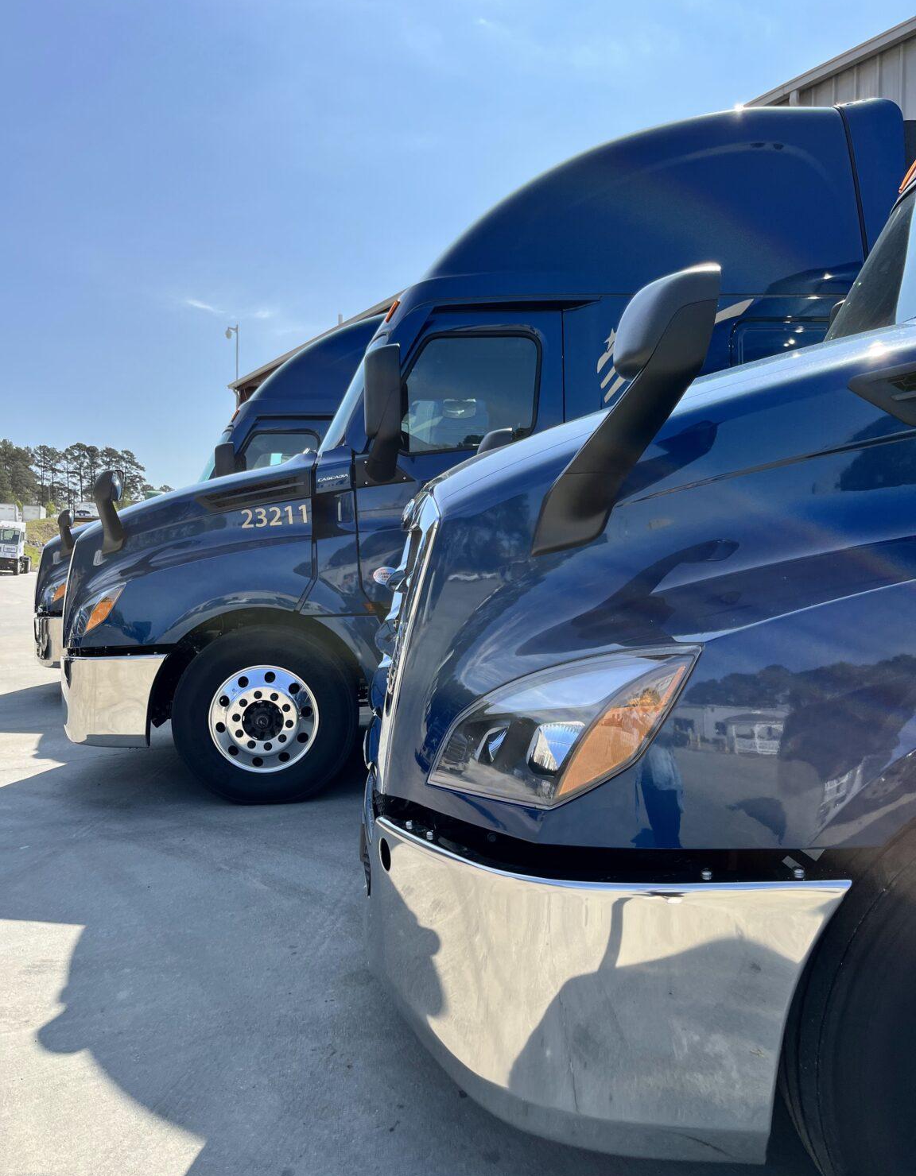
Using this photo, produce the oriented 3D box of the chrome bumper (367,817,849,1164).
[{"bbox_3d":[0.218,0.711,2.689,0.900,0.540,2.400,1,2,0],"label":"chrome bumper"}]

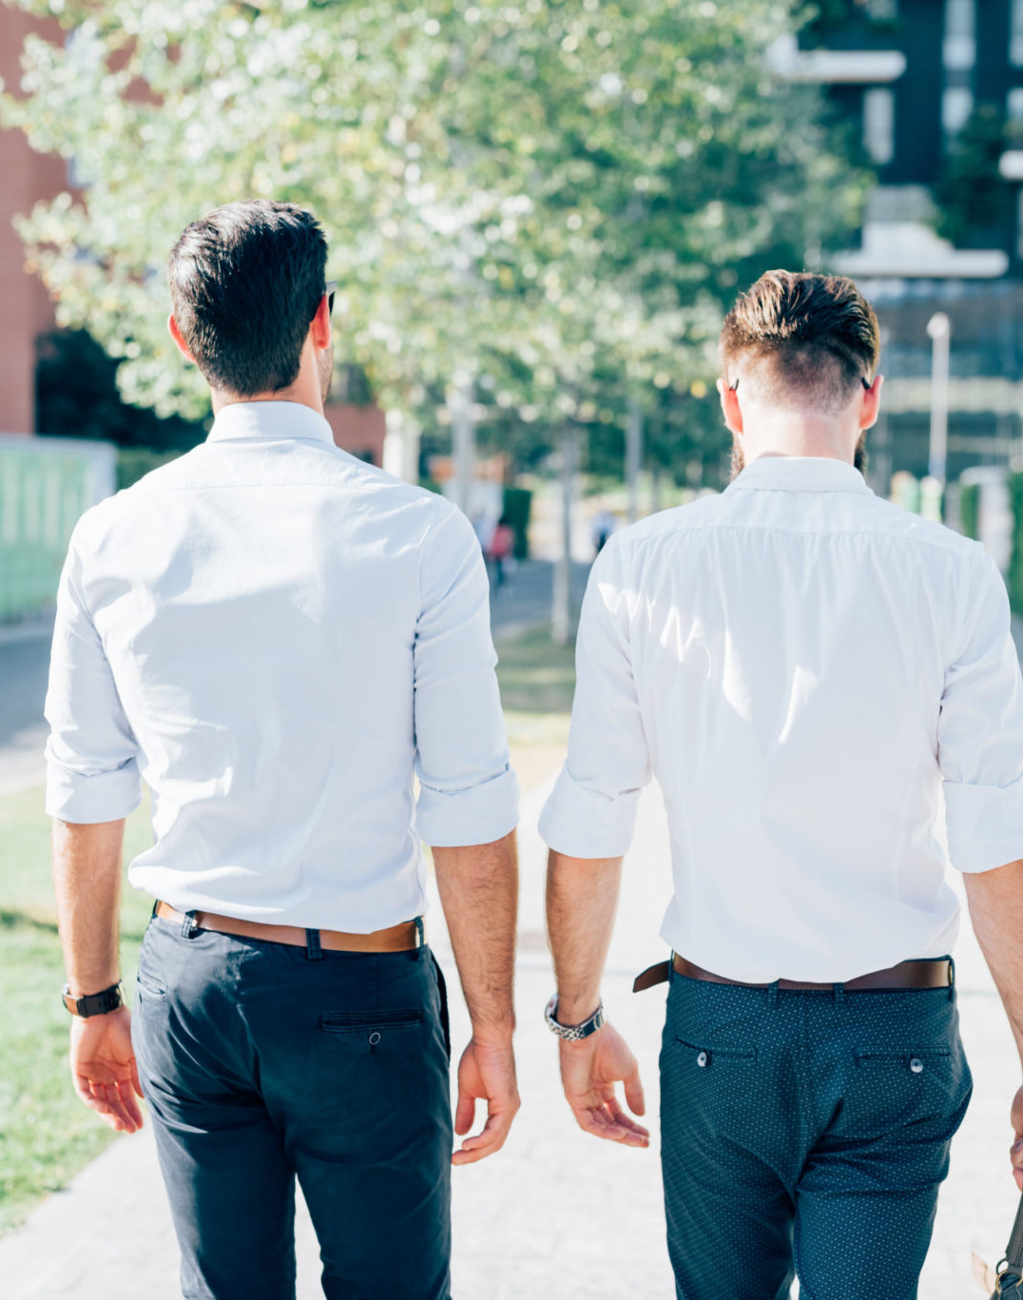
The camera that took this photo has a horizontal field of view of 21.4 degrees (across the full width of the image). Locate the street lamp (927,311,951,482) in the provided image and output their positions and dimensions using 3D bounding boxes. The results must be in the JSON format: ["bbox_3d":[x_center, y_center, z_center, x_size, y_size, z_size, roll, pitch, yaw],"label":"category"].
[{"bbox_3d":[11.924,-5.964,76.000,0.400,7.200,0.450,-1,3,-26],"label":"street lamp"}]

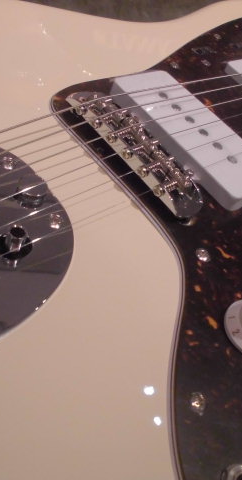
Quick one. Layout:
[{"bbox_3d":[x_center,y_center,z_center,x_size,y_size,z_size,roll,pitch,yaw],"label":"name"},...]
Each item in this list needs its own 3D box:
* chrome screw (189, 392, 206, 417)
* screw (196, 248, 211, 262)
[{"bbox_3d":[0.025,0.052,0.155,0.006,0.002,0.006,13,48,-15],"label":"chrome screw"},{"bbox_3d":[0.034,0.006,0.199,0.006,0.002,0.006,13,48,-15],"label":"screw"}]

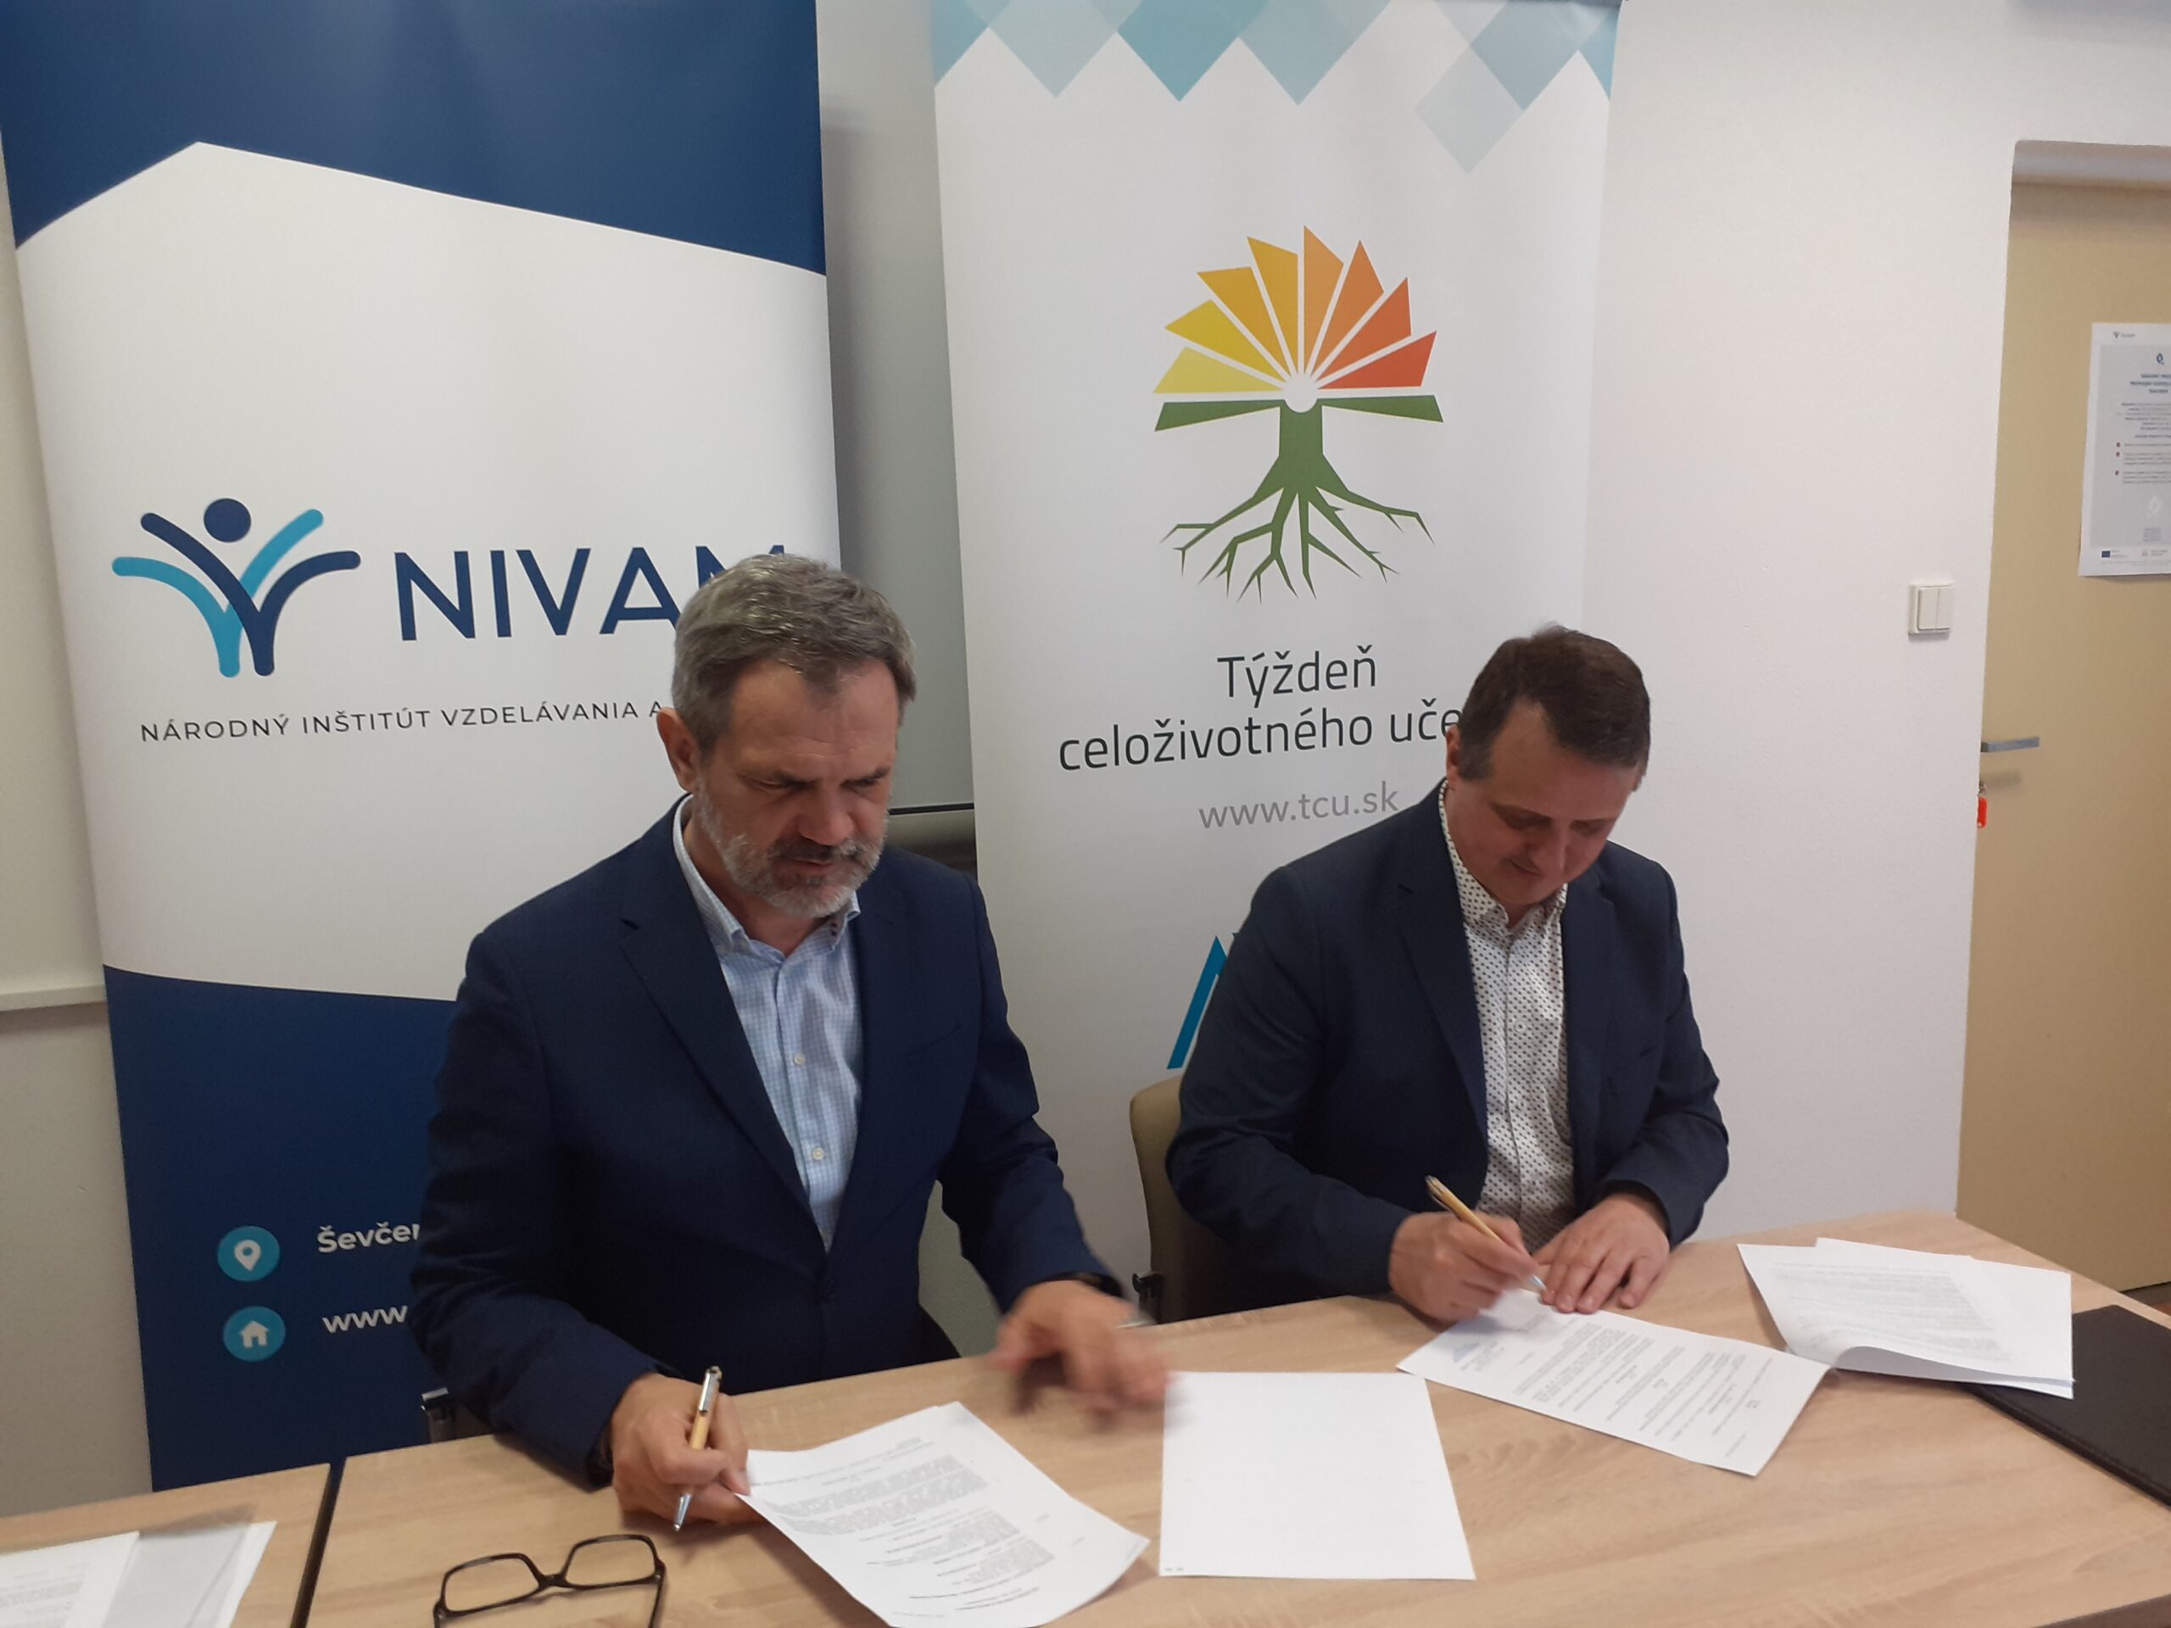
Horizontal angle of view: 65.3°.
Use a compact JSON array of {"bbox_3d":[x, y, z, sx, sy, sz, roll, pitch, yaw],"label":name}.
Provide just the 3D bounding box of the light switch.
[{"bbox_3d":[1.324,-0.324,2.650,0.082,0.082,0.014,-4,8,-16],"label":"light switch"}]

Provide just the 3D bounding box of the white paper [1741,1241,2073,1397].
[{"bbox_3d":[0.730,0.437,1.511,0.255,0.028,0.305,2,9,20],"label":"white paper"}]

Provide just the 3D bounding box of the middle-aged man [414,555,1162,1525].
[{"bbox_3d":[-0.291,0.495,1.496,0.570,1.420,0.680,-4,9,-20],"label":"middle-aged man"}]

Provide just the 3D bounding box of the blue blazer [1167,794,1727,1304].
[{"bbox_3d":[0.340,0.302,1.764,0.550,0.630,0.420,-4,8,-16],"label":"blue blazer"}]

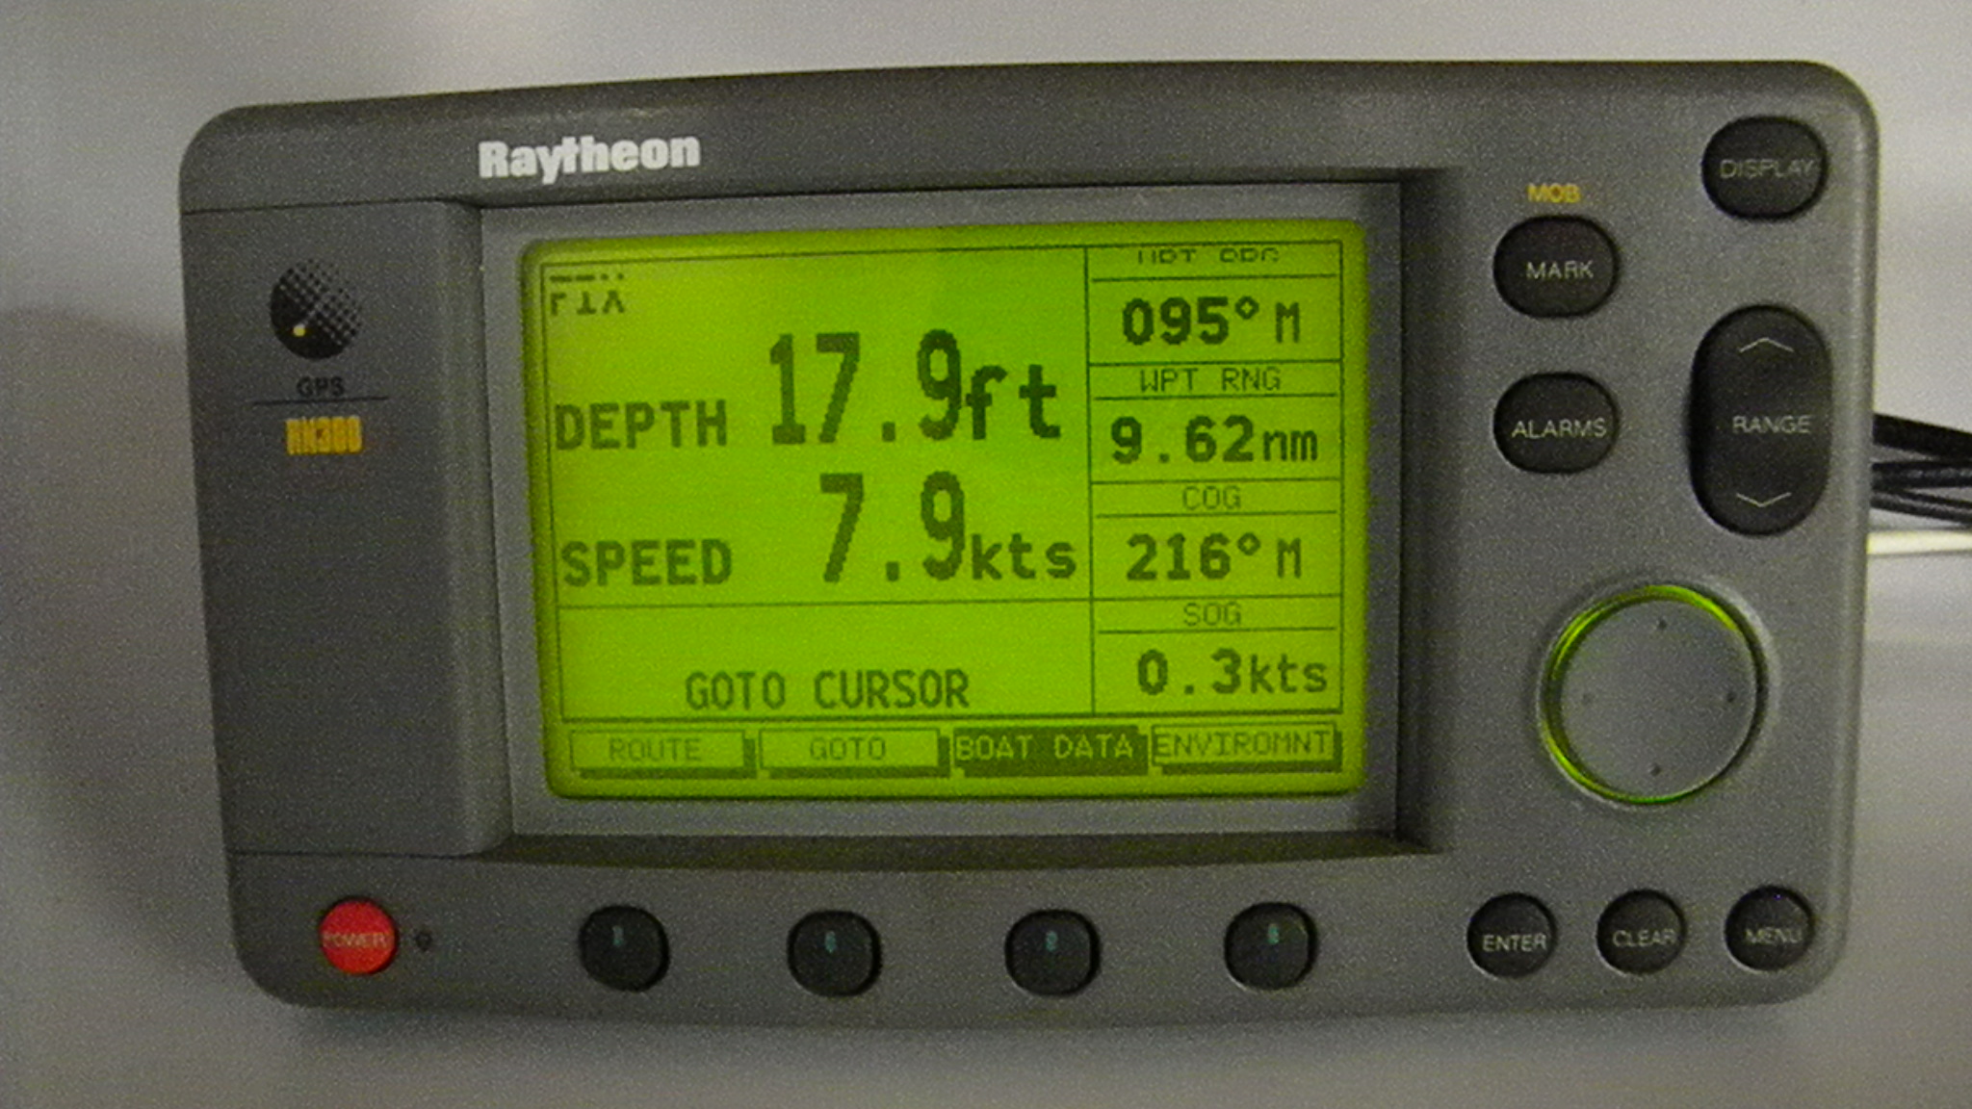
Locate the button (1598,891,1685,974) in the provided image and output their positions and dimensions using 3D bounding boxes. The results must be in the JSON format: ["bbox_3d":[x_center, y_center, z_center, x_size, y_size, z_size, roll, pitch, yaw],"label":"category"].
[{"bbox_3d":[0.084,0.048,0.204,0.010,0.010,0.004,-1,6,3],"label":"button"}]

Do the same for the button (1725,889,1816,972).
[{"bbox_3d":[0.100,0.048,0.203,0.010,0.010,0.004,-1,6,3],"label":"button"}]

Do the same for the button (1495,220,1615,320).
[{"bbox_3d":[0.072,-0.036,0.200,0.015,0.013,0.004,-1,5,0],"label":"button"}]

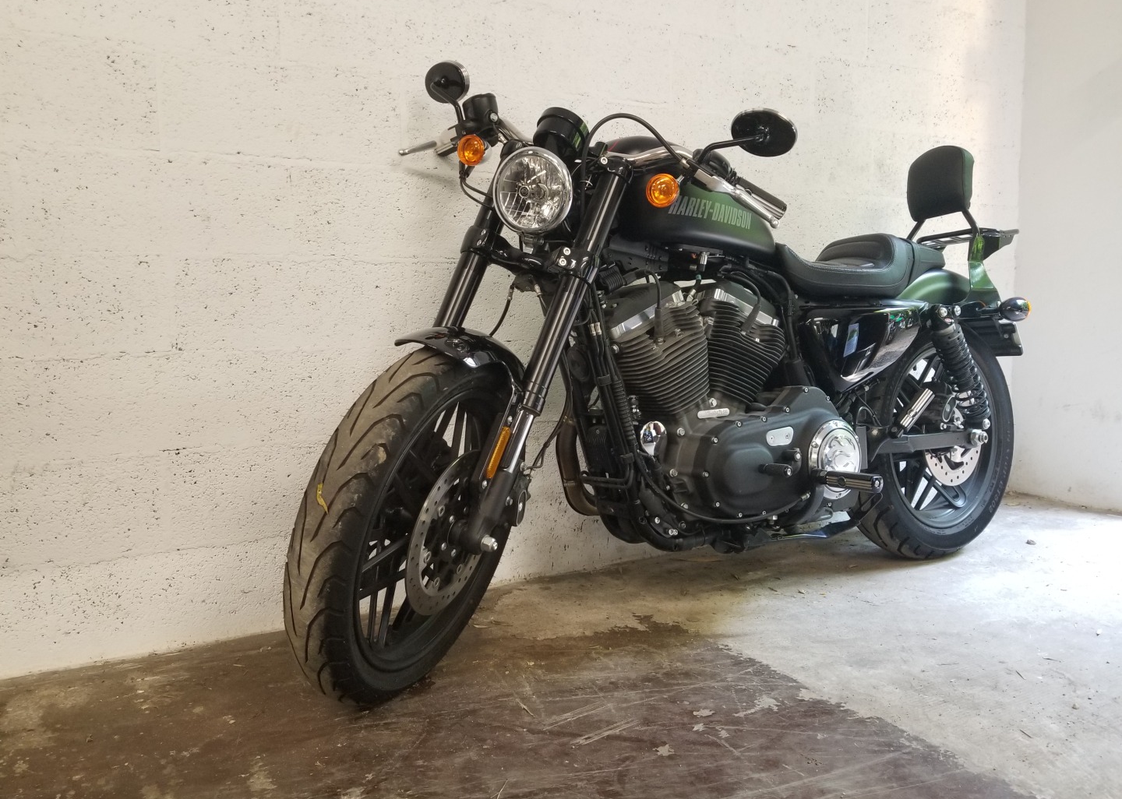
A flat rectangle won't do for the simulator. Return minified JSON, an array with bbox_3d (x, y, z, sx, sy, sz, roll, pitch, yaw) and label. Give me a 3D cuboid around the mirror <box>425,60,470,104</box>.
[{"bbox_3d":[-0.244,-0.682,1.815,0.115,0.096,0.032,21,33,35],"label":"mirror"}]

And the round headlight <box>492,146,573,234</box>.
[{"bbox_3d":[-0.033,-0.394,1.596,0.163,0.163,0.130,16,15,20],"label":"round headlight"}]

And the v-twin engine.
[{"bbox_3d":[0.325,-0.004,1.889,0.600,0.530,0.400,-5,3,-32],"label":"v-twin engine"}]

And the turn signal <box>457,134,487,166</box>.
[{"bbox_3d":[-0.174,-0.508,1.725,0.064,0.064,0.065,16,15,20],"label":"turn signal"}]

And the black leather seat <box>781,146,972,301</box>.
[{"bbox_3d":[0.798,-0.467,2.182,0.740,0.430,0.280,-5,3,-32],"label":"black leather seat"}]

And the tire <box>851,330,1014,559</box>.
[{"bbox_3d":[1.006,0.101,2.310,0.670,0.670,0.150,-4,2,-32],"label":"tire"}]

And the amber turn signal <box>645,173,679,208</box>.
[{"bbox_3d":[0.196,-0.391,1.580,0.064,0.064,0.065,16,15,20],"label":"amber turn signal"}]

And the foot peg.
[{"bbox_3d":[0.590,0.165,1.742,0.040,0.040,0.150,-6,8,-44],"label":"foot peg"}]

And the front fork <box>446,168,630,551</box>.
[{"bbox_3d":[-0.119,-0.125,1.600,0.290,0.830,0.140,16,-13,20],"label":"front fork"}]

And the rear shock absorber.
[{"bbox_3d":[1.029,-0.084,2.156,0.070,0.370,0.068,-31,16,-28],"label":"rear shock absorber"}]

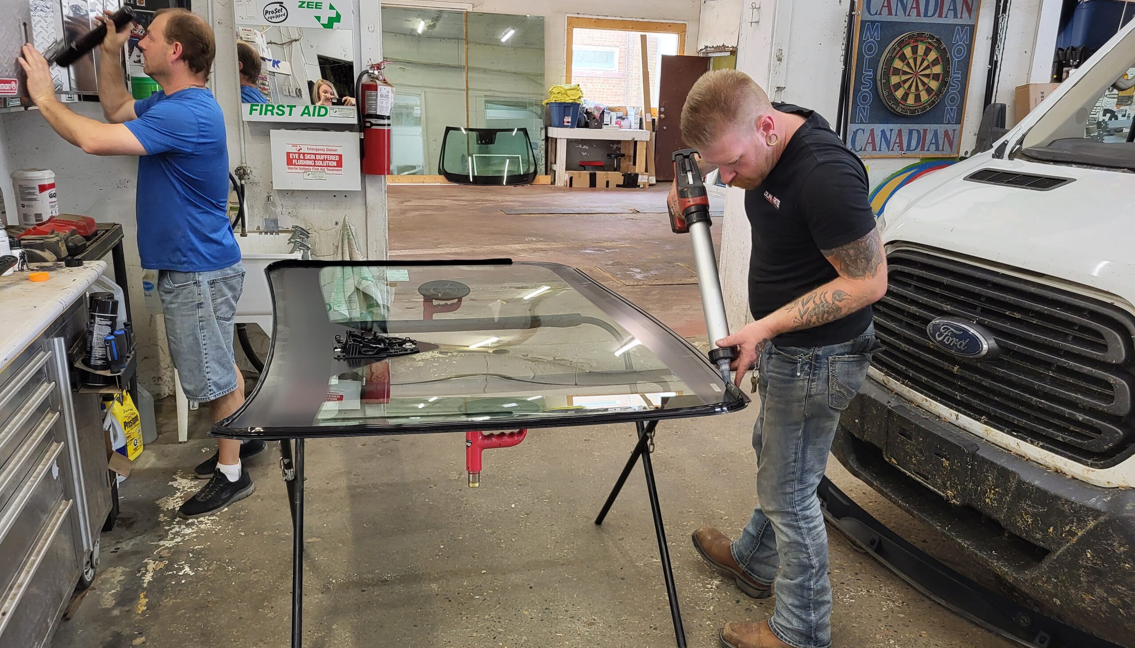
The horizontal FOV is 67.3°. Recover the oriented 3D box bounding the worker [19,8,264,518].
[{"bbox_3d":[-1.495,-0.212,3.136,0.660,1.770,0.540,-4,16,-22],"label":"worker"}]

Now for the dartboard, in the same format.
[{"bbox_3d":[1.940,-1.390,4.740,0.451,0.451,0.040,-2,15,-14],"label":"dartboard"}]

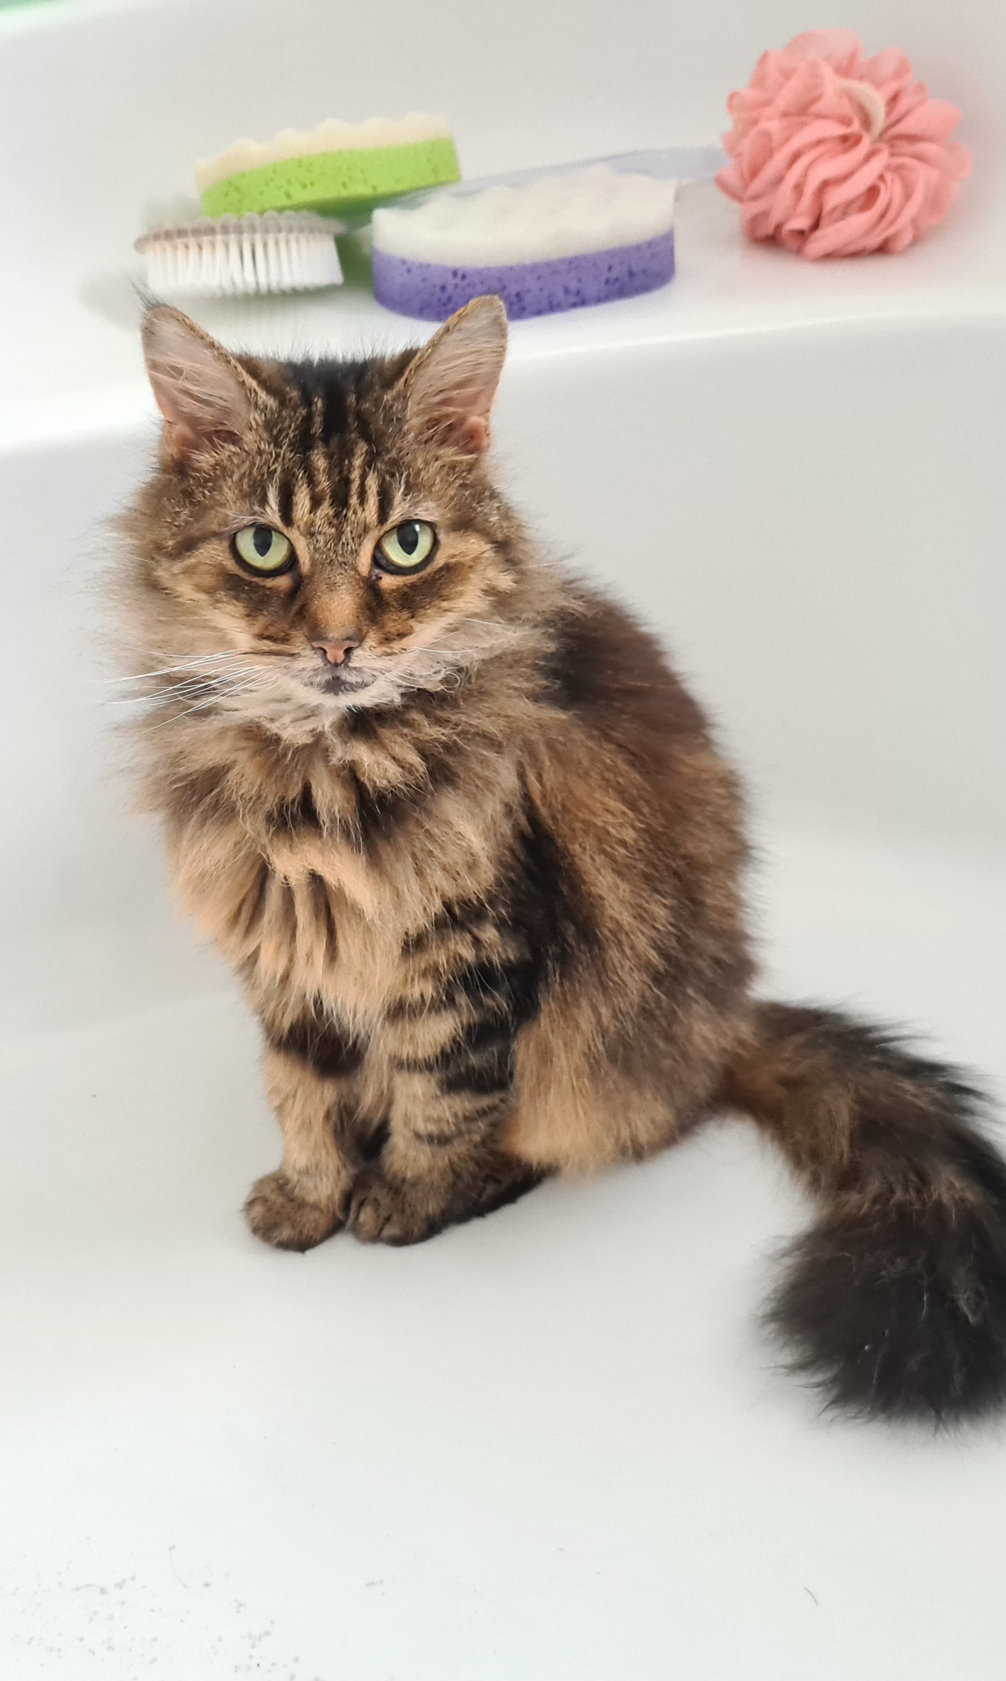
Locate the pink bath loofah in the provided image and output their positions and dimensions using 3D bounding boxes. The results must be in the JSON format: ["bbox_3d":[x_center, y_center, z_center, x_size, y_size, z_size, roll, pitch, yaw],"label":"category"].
[{"bbox_3d":[0.163,-0.332,0.605,0.115,0.105,0.110,0,40,0],"label":"pink bath loofah"}]

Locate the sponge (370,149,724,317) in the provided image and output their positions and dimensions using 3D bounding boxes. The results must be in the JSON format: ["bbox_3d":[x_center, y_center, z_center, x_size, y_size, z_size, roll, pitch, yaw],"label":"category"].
[{"bbox_3d":[0.010,-0.273,0.585,0.146,0.043,0.090,-13,41,-15],"label":"sponge"}]

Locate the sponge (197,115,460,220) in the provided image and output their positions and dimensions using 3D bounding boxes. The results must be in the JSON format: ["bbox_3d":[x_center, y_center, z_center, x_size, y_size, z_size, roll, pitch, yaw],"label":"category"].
[{"bbox_3d":[-0.089,-0.347,0.650,0.140,0.042,0.085,-17,25,-19],"label":"sponge"}]

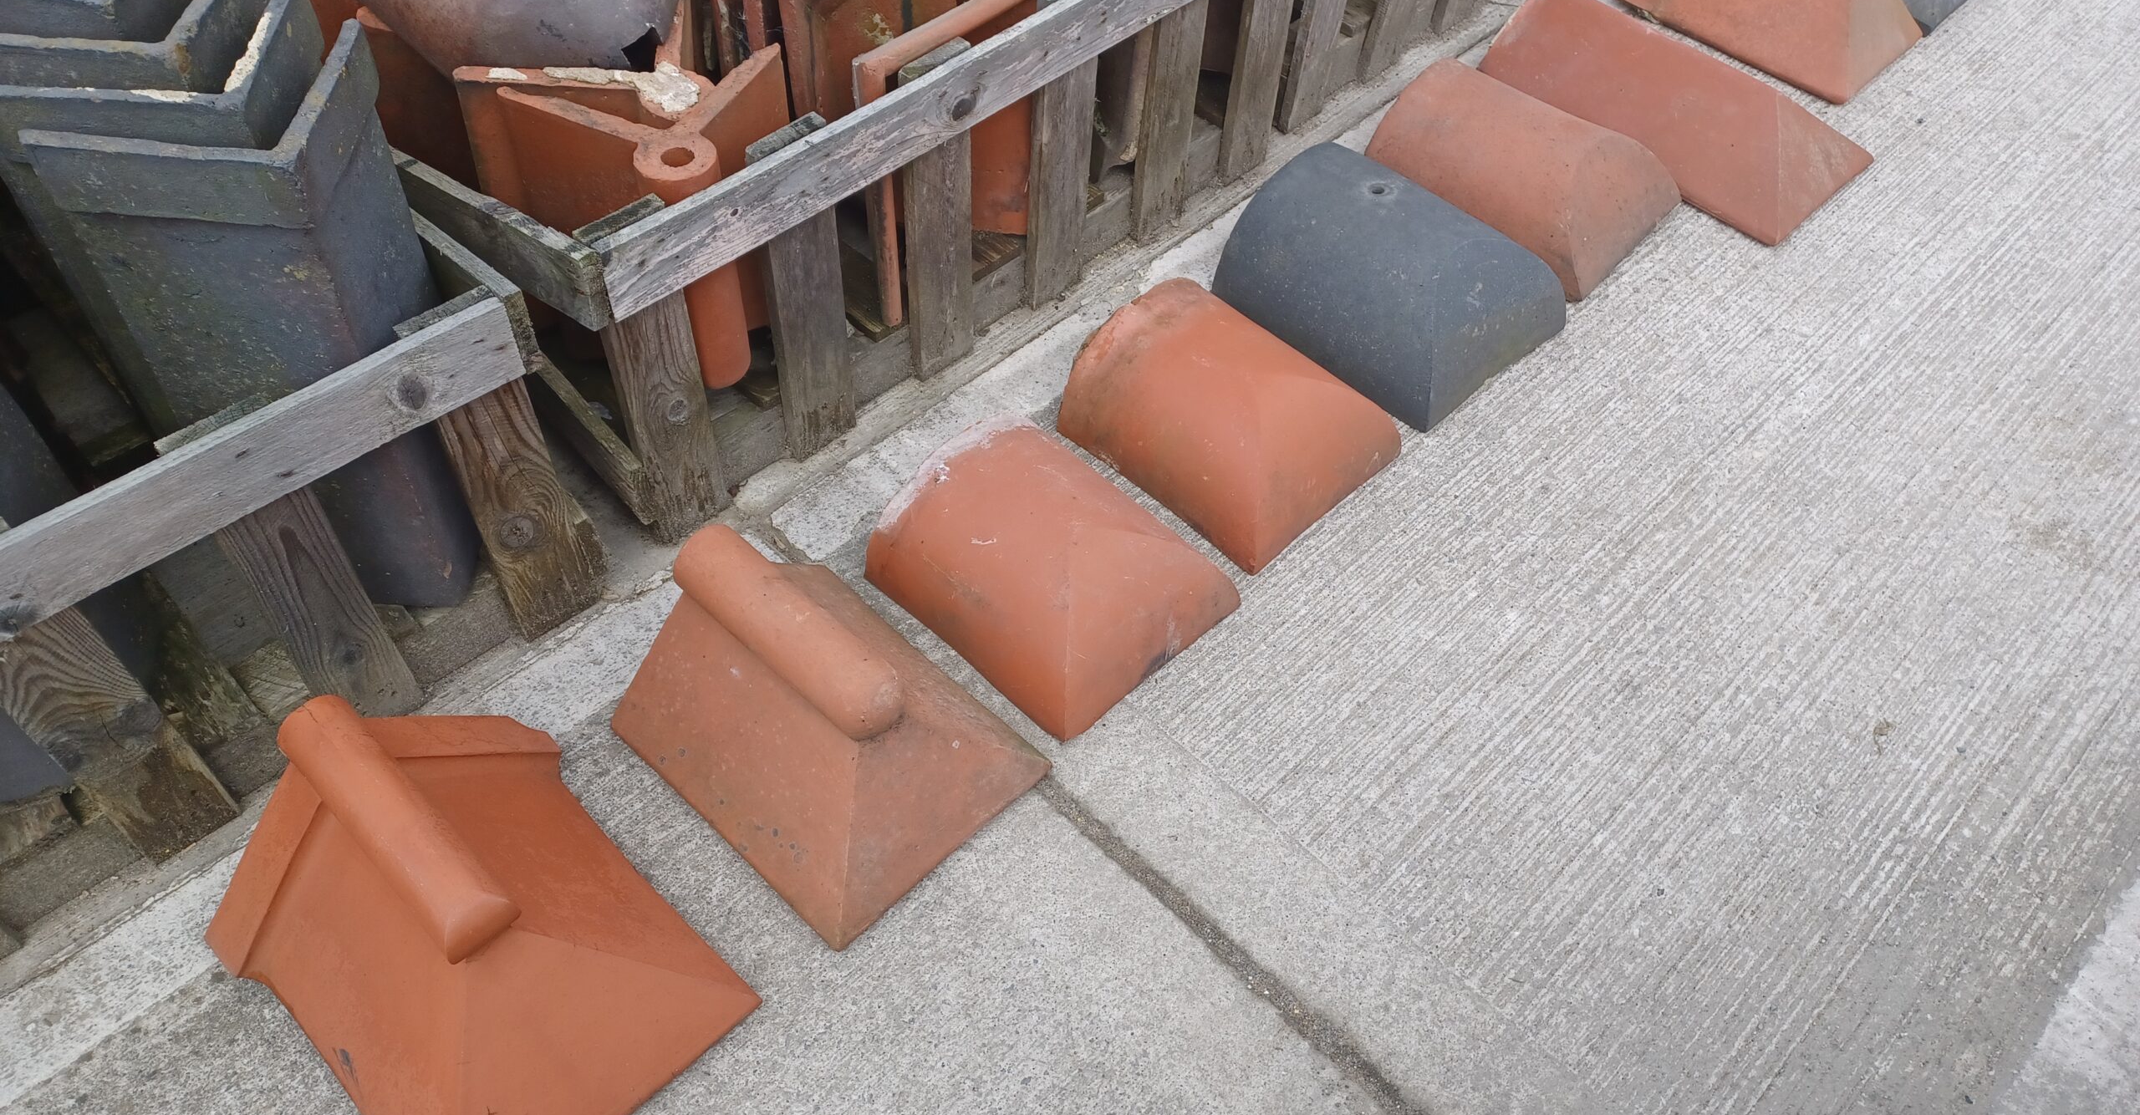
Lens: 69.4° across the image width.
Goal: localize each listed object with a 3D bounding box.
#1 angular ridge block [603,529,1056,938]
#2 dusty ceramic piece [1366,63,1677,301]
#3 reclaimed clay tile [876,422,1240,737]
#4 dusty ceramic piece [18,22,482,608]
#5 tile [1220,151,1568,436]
[{"bbox_3d":[-0.208,0.116,1.314,0.310,0.155,0.248,37,56,25],"label":"angular ridge block"},{"bbox_3d":[0.580,-0.507,1.945,0.329,0.104,0.250,36,56,25],"label":"dusty ceramic piece"},{"bbox_3d":[-0.011,-0.009,1.462,0.273,0.116,0.247,38,57,26],"label":"reclaimed clay tile"},{"bbox_3d":[-0.607,-0.158,1.268,0.244,0.460,0.163,-34,57,-32],"label":"dusty ceramic piece"},{"bbox_3d":[0.377,-0.336,1.762,0.274,0.134,0.319,-35,59,-29],"label":"tile"}]

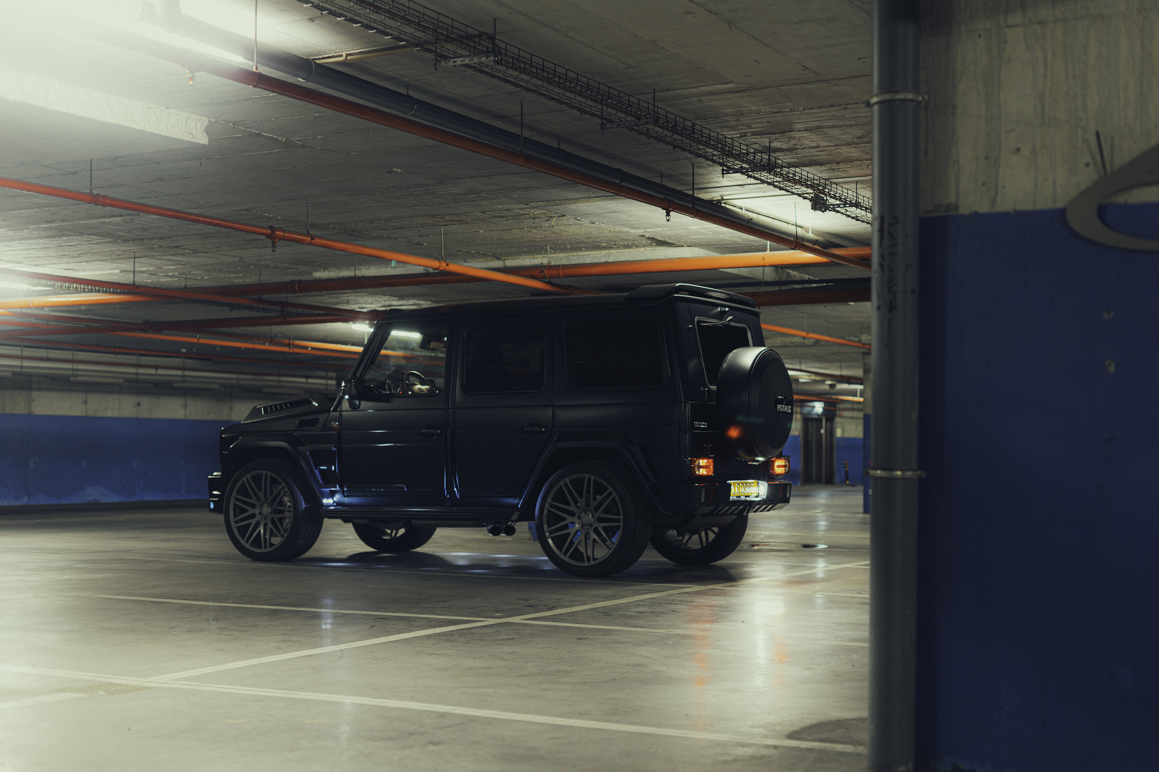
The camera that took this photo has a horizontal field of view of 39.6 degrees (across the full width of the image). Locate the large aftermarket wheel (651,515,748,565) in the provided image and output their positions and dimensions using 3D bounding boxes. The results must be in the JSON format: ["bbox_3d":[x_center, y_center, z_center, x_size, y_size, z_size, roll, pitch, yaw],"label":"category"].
[{"bbox_3d":[0.880,0.976,12.352,0.790,0.790,0.300,-1,-3,30],"label":"large aftermarket wheel"}]

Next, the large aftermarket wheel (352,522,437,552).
[{"bbox_3d":[-1.583,1.025,13.784,0.790,0.790,0.300,-1,-3,30],"label":"large aftermarket wheel"}]

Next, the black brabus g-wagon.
[{"bbox_3d":[-0.587,0.367,12.337,4.580,1.990,1.950,-1,-3,30],"label":"black brabus g-wagon"}]

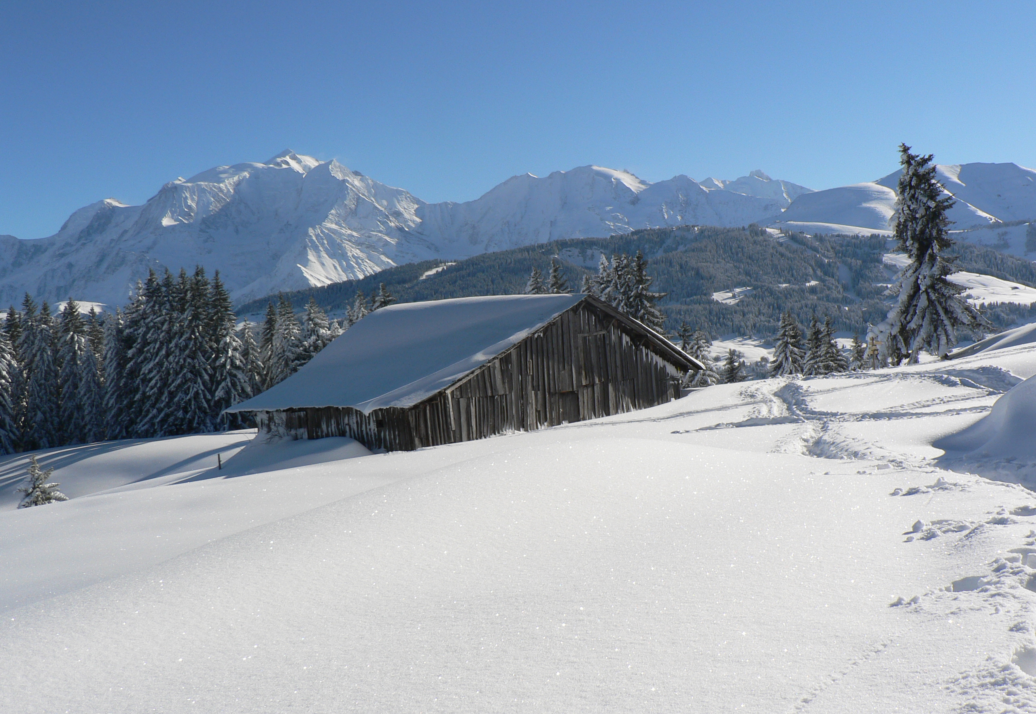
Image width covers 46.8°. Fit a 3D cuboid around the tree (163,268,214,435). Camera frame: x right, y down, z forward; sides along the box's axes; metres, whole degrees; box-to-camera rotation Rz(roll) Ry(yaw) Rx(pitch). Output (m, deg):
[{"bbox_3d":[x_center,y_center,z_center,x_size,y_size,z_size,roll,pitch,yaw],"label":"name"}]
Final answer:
[{"bbox_3d":[-19.010,-0.303,69.000,2.986,9.703,2.986,0,1,0],"label":"tree"}]

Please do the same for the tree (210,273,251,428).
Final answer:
[{"bbox_3d":[-17.089,-0.360,71.000,2.640,9.312,2.640,0,1,0],"label":"tree"}]

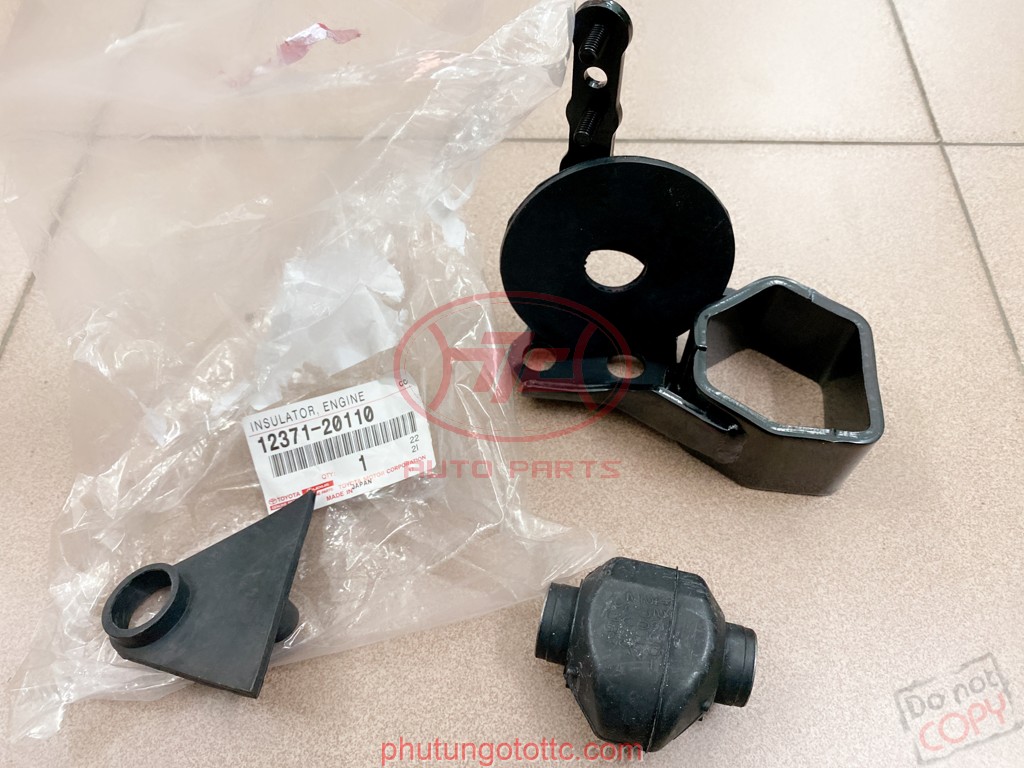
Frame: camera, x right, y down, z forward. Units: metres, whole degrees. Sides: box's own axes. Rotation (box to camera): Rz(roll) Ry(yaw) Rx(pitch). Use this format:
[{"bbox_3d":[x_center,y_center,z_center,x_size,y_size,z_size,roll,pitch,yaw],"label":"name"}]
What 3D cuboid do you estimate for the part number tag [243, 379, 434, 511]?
[{"bbox_3d":[-0.062,0.021,0.280,0.062,0.004,0.042,-16,61,-8],"label":"part number tag"}]

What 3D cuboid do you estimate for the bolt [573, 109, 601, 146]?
[{"bbox_3d":[0.037,-0.127,0.381,0.009,0.009,0.018,16,61,10],"label":"bolt"}]

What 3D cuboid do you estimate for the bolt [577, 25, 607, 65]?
[{"bbox_3d":[0.036,-0.150,0.340,0.009,0.009,0.016,16,61,10],"label":"bolt"}]

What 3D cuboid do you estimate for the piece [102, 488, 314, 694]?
[{"bbox_3d":[-0.139,0.105,0.354,0.092,0.037,0.102,-15,39,14],"label":"piece"}]

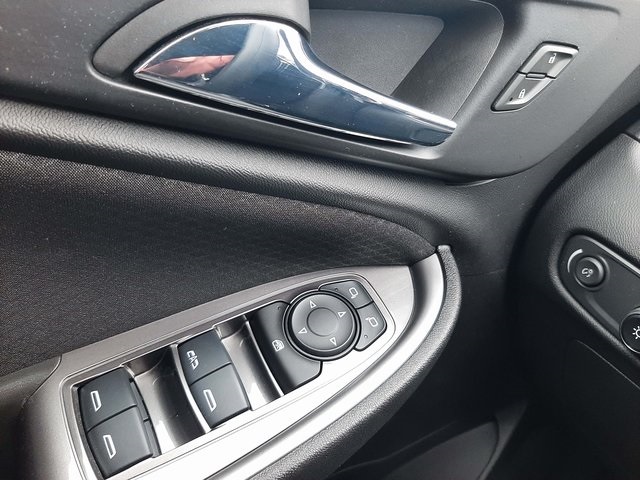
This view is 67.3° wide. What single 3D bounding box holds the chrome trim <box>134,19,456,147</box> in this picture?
[{"bbox_3d":[-0.003,-0.071,0.227,0.158,0.042,0.028,4,39,-26],"label":"chrome trim"}]

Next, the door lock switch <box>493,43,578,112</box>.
[{"bbox_3d":[0.111,-0.086,0.253,0.026,0.046,0.010,14,34,-33],"label":"door lock switch"}]

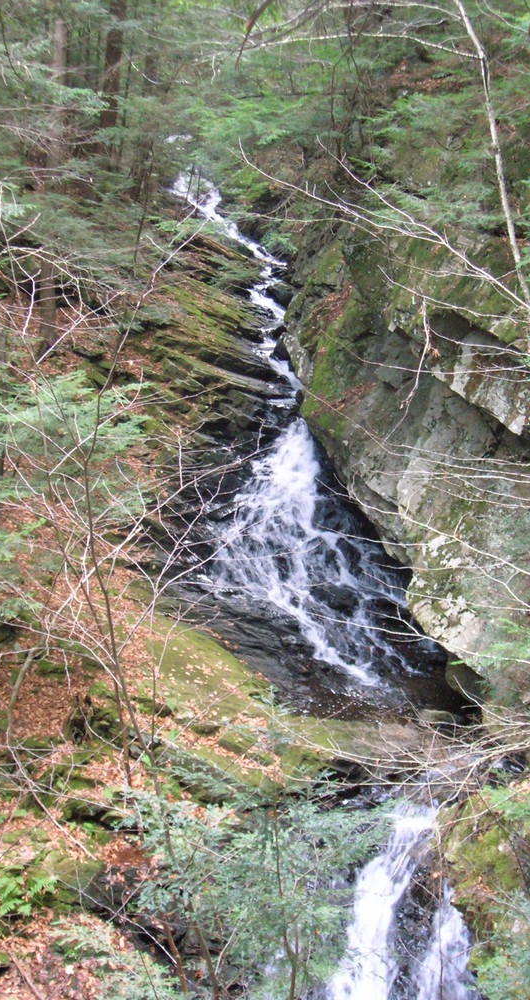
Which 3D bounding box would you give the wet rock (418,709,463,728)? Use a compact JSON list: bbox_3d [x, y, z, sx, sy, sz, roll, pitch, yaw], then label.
[{"bbox_3d":[1.851,2.304,14.000,0.480,0.170,0.320,0,6,0],"label":"wet rock"}]

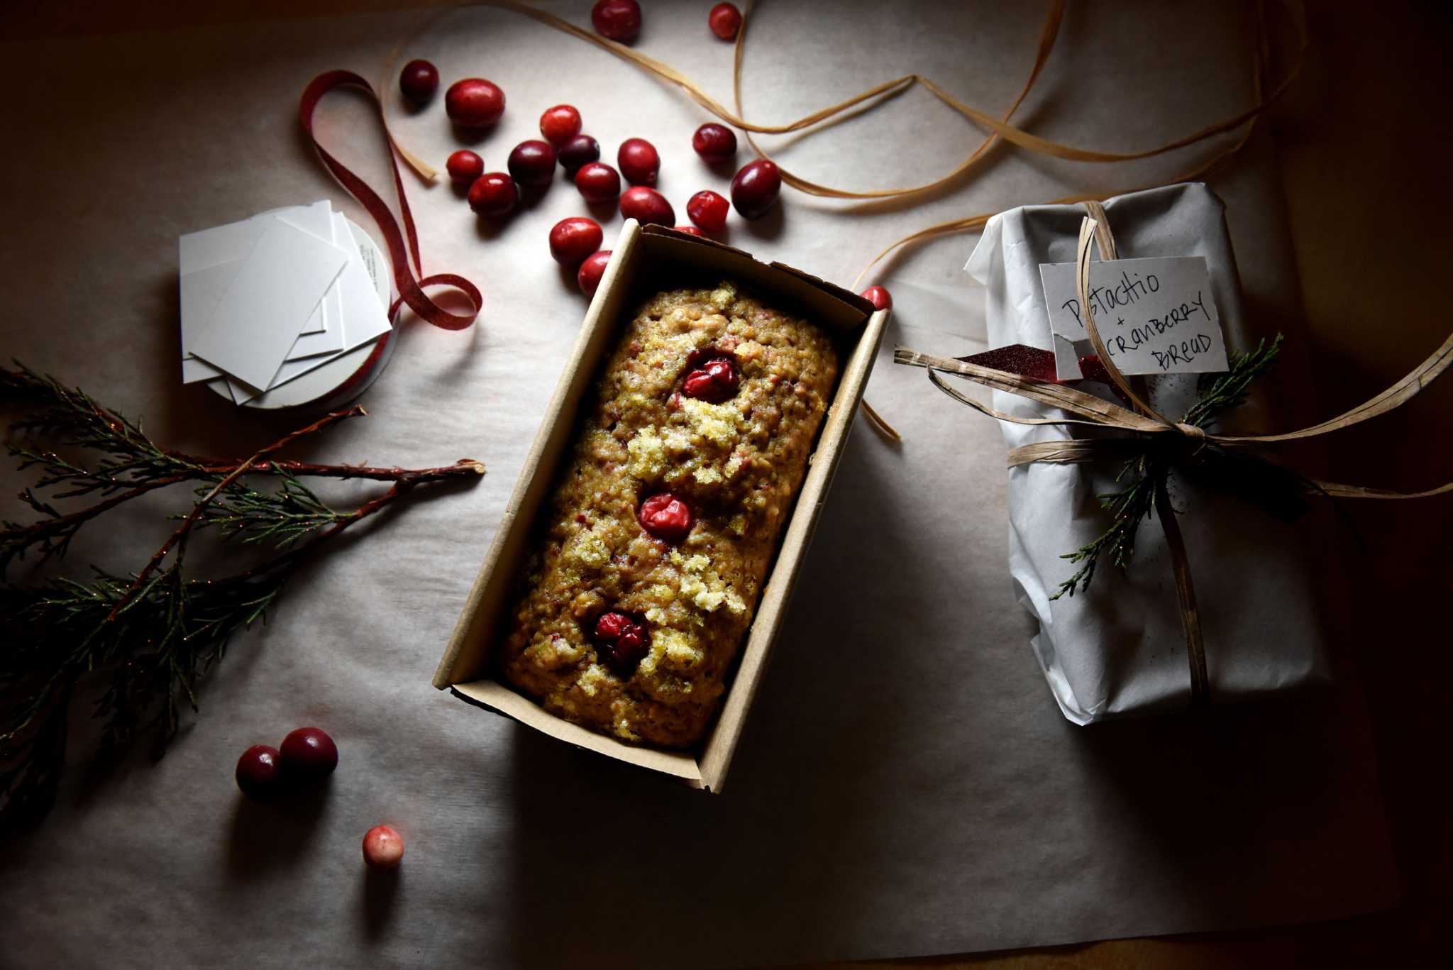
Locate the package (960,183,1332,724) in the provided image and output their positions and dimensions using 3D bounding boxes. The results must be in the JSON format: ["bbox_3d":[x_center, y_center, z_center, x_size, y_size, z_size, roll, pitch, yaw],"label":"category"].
[{"bbox_3d":[0.132,-0.010,0.321,0.073,0.056,0.157,-5,80,-1],"label":"package"}]

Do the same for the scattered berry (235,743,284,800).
[{"bbox_3d":[-0.155,0.095,0.322,0.016,0.016,0.017,0,80,0],"label":"scattered berry"}]

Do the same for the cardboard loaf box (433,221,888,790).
[{"bbox_3d":[-0.017,0.007,0.319,0.088,0.054,0.155,20,80,4],"label":"cardboard loaf box"}]

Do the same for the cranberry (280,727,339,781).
[{"bbox_3d":[-0.139,0.089,0.323,0.019,0.017,0.017,0,80,0],"label":"cranberry"}]

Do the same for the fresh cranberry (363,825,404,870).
[{"bbox_3d":[-0.113,0.119,0.319,0.013,0.013,0.014,0,80,0],"label":"fresh cranberry"}]

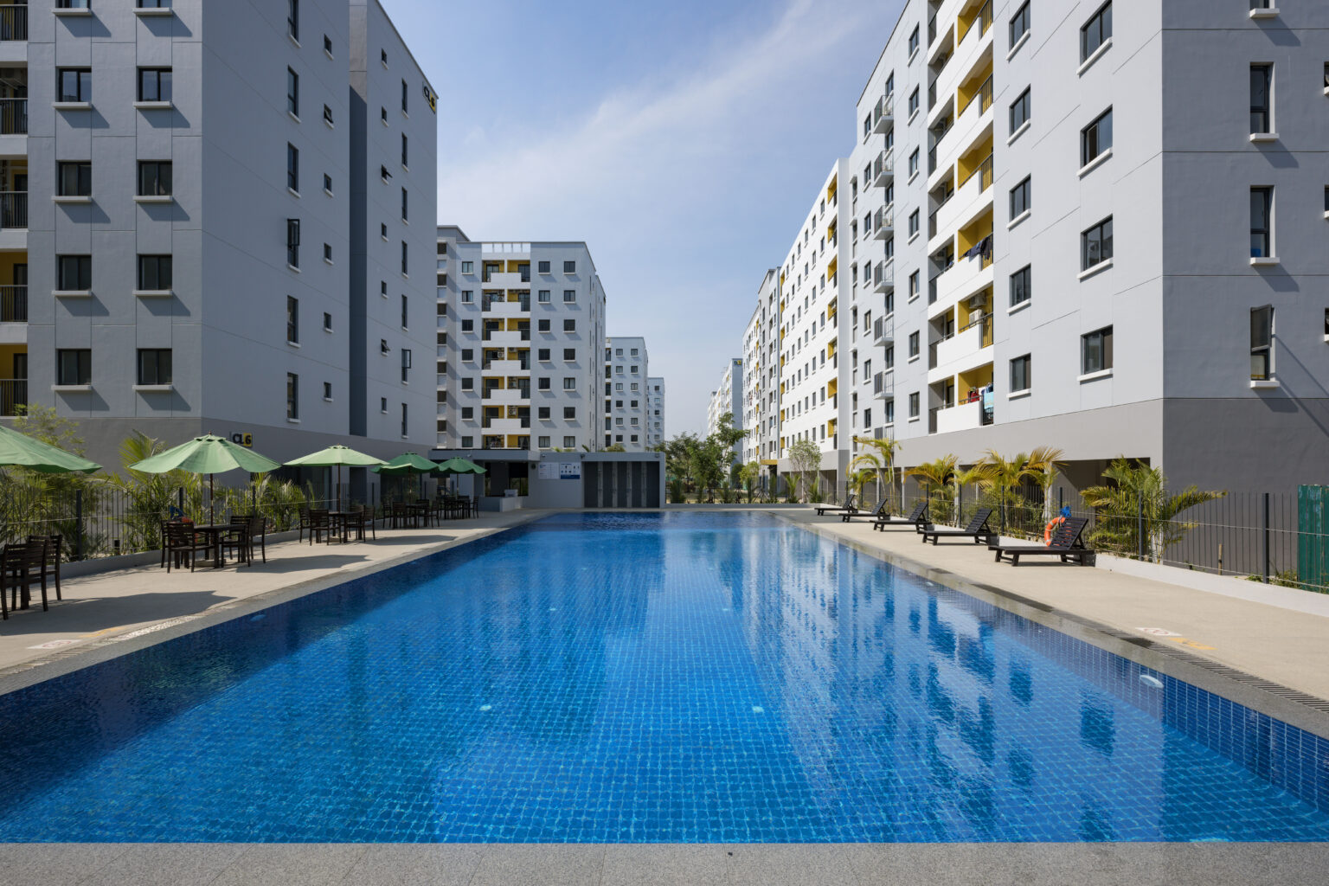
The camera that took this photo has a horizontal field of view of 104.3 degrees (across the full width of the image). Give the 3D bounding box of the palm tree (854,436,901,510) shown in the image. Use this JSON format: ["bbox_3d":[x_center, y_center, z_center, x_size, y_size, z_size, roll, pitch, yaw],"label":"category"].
[{"bbox_3d":[9.044,1.408,21.900,1.950,3.400,1.800,0,-2,1],"label":"palm tree"}]

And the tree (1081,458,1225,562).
[{"bbox_3d":[9.469,1.360,10.100,2.250,2.150,2.000,0,-2,1],"label":"tree"}]

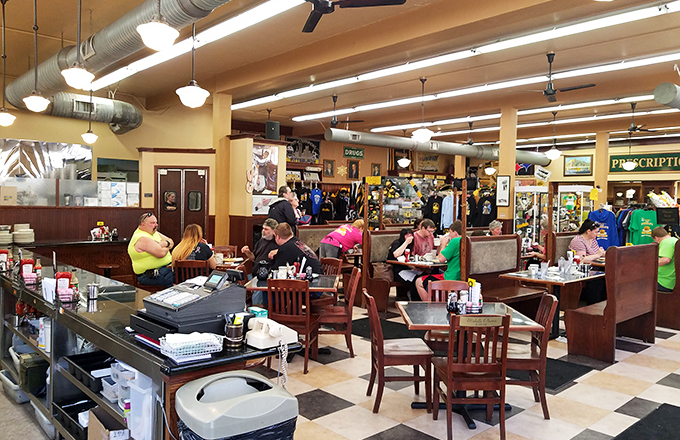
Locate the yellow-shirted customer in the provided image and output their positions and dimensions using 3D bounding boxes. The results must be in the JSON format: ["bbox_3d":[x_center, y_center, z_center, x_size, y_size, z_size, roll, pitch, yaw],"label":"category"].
[{"bbox_3d":[-2.280,0.602,6.625,0.850,1.370,0.620,1,2,3],"label":"yellow-shirted customer"}]

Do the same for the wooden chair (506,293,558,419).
[{"bbox_3d":[1.354,1.006,3.875,0.480,0.870,0.430,1,2,6],"label":"wooden chair"}]

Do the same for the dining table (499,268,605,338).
[{"bbox_3d":[2.633,1.053,6.312,1.200,0.760,0.790,-1,3,-42],"label":"dining table"}]

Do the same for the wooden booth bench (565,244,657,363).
[{"bbox_3d":[3.025,0.846,5.654,1.210,1.160,0.510,-1,3,-42],"label":"wooden booth bench"}]

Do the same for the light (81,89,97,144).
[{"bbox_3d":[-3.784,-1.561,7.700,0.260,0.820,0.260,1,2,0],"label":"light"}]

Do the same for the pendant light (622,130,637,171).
[{"bbox_3d":[8.276,-1.964,14.600,0.400,1.130,0.400,1,2,0],"label":"pendant light"}]

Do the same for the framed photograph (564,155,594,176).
[{"bbox_3d":[8.210,-1.880,17.443,0.050,0.730,0.980,-1,3,-42],"label":"framed photograph"}]

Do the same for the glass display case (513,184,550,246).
[{"bbox_3d":[3.730,0.330,10.050,0.490,1.960,0.490,-1,3,-42],"label":"glass display case"}]

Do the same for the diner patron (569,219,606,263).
[{"bbox_3d":[3.672,0.703,7.575,0.520,1.350,0.720,-1,3,-42],"label":"diner patron"}]

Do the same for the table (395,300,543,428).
[{"bbox_3d":[0.940,1.084,3.934,0.925,0.725,0.925,1,2,3],"label":"table"}]

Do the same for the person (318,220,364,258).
[{"bbox_3d":[0.040,0.616,8.225,0.950,1.320,0.520,0,2,-35],"label":"person"}]

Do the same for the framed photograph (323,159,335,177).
[{"bbox_3d":[-0.349,-1.738,17.433,0.500,0.575,0.050,-1,3,-42],"label":"framed photograph"}]

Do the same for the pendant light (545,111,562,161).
[{"bbox_3d":[5.414,-2.105,12.918,0.420,1.221,0.420,1,2,0],"label":"pendant light"}]

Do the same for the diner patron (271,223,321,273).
[{"bbox_3d":[-0.540,0.719,6.150,0.800,1.360,0.580,1,2,13],"label":"diner patron"}]

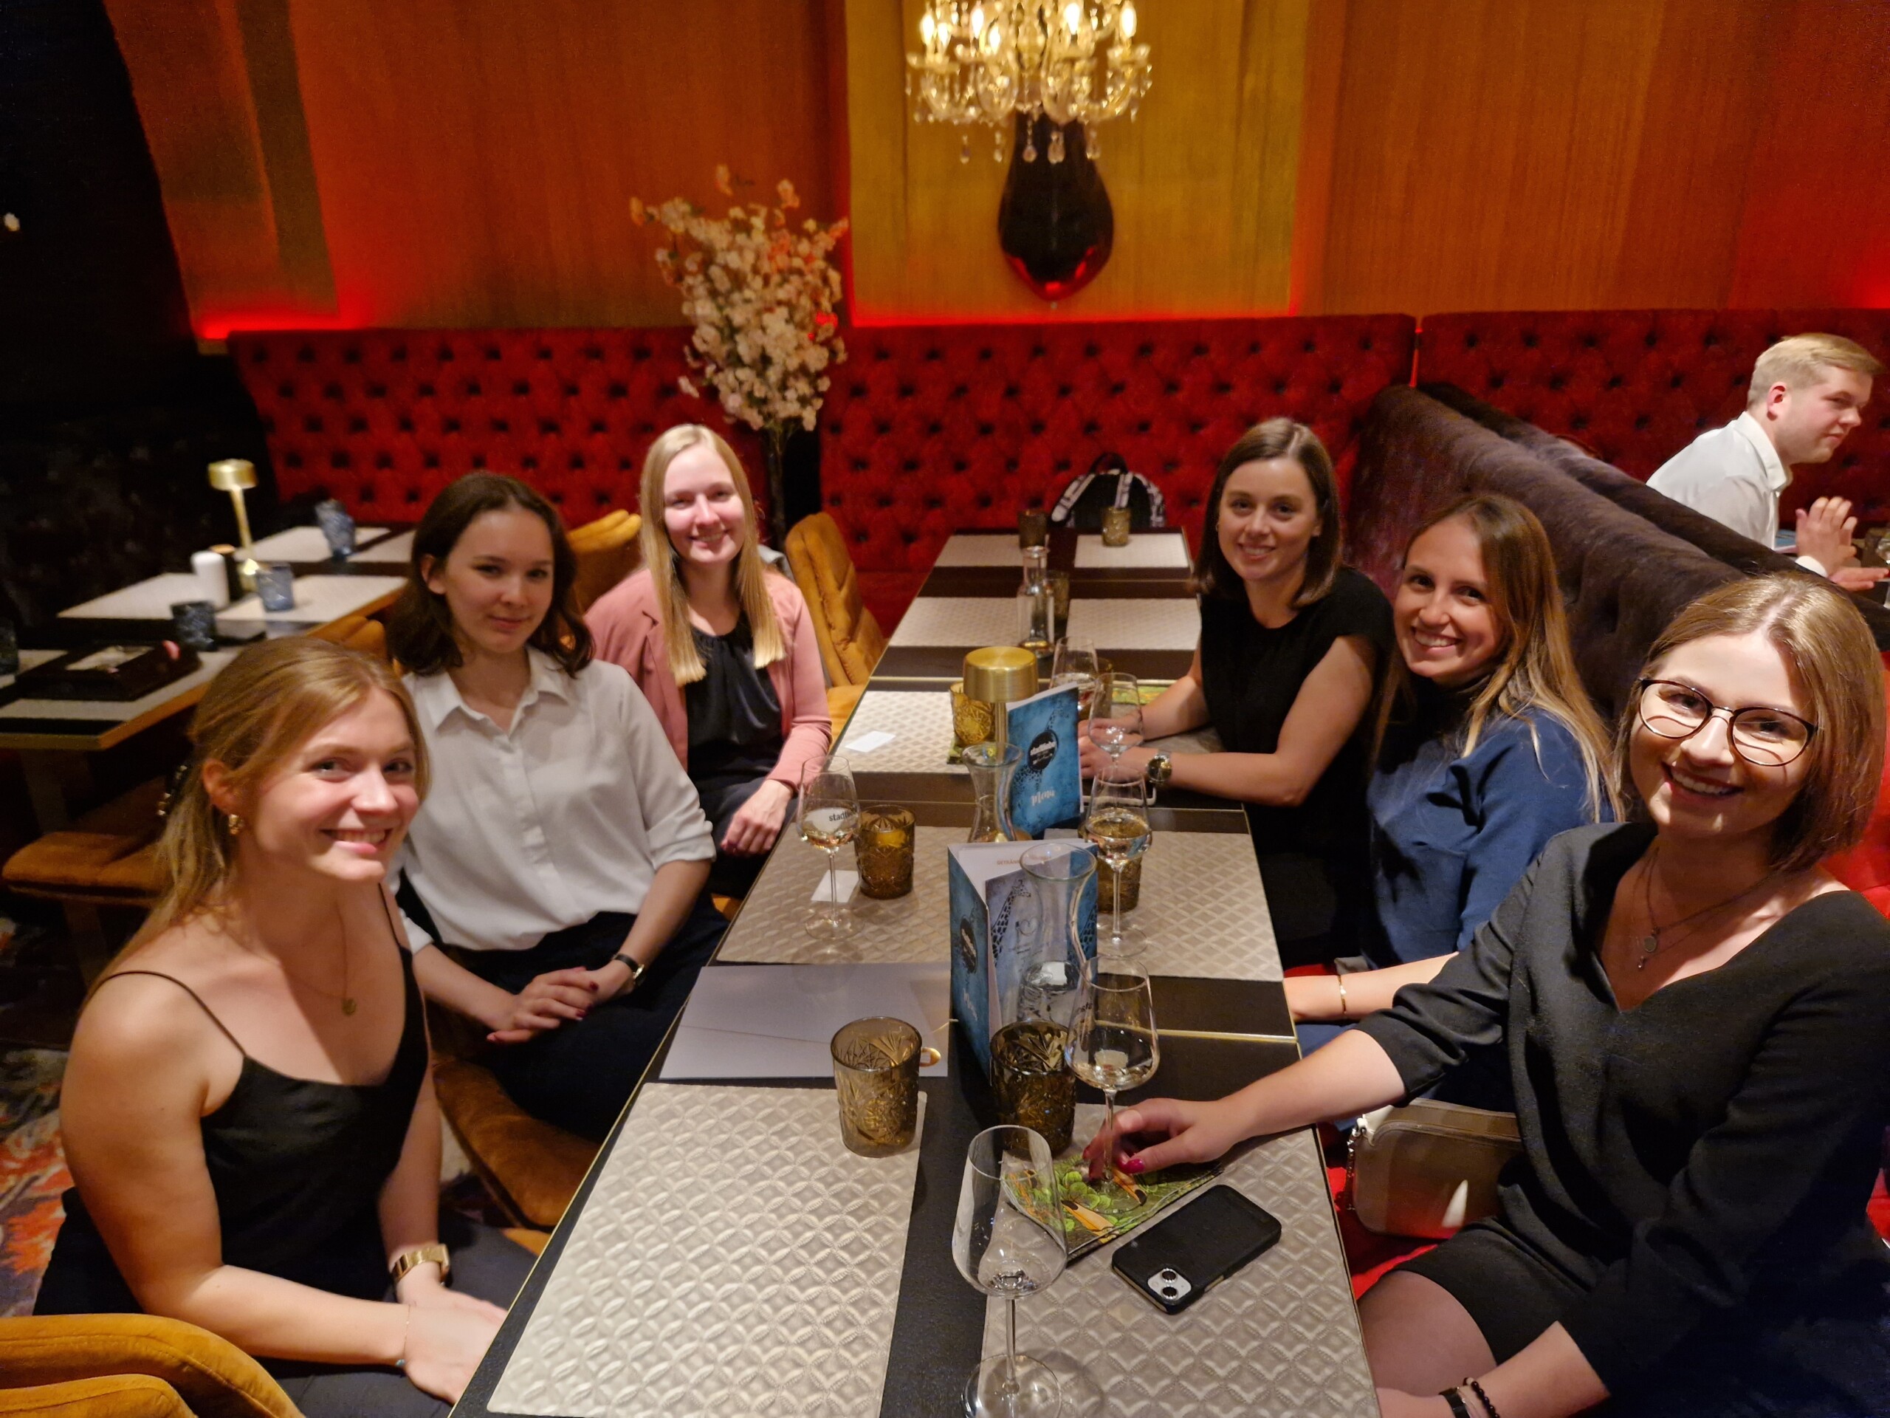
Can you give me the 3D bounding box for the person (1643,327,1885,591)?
[{"bbox_3d":[1.785,-0.114,2.731,0.780,1.360,0.520,9,23,28],"label":"person"}]

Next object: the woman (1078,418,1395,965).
[{"bbox_3d":[0.528,0.181,2.143,0.670,1.300,0.540,-12,22,-25],"label":"woman"}]

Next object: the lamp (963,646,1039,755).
[{"bbox_3d":[0.086,0.058,1.866,0.110,0.275,0.110,0,20,8],"label":"lamp"}]

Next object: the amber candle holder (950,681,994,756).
[{"bbox_3d":[0.055,0.019,2.224,0.089,0.107,0.089,0,20,8],"label":"amber candle holder"}]

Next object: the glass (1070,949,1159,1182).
[{"bbox_3d":[0.151,0.339,1.144,0.086,0.226,0.086,0,20,8],"label":"glass"}]

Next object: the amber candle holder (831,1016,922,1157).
[{"bbox_3d":[-0.066,0.378,1.247,0.087,0.105,0.087,1,21,7],"label":"amber candle holder"}]

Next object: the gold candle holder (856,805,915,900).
[{"bbox_3d":[-0.080,0.198,1.730,0.087,0.105,0.087,1,21,7],"label":"gold candle holder"}]

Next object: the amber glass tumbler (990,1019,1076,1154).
[{"bbox_3d":[0.089,0.376,1.238,0.087,0.105,0.087,-2,20,1],"label":"amber glass tumbler"}]

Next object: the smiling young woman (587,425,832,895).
[{"bbox_3d":[-0.388,0.177,2.221,0.500,1.310,0.740,-10,22,-20],"label":"smiling young woman"}]

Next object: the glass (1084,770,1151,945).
[{"bbox_3d":[0.216,0.188,1.555,0.082,0.226,0.082,1,21,7],"label":"glass"}]

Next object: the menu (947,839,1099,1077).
[{"bbox_3d":[0.103,0.268,1.378,0.157,0.210,0.148,-7,21,-14],"label":"menu"}]

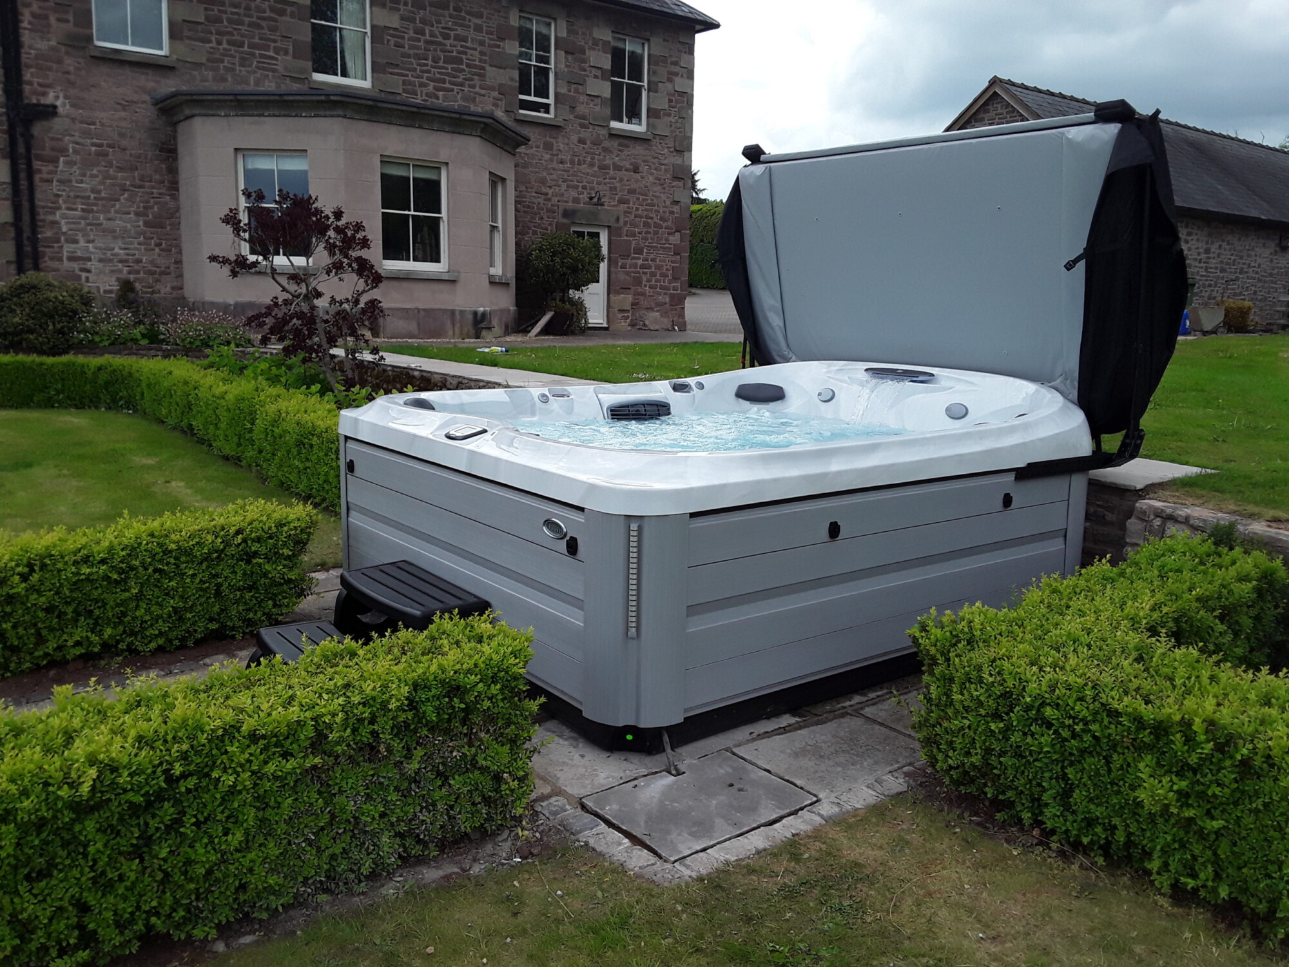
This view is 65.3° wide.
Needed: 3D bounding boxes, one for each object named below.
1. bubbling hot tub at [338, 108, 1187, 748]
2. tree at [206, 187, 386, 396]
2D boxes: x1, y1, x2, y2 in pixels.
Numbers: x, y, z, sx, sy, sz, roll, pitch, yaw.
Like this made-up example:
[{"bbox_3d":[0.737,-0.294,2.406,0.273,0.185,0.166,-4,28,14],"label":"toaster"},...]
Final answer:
[{"bbox_3d":[0.408,-0.535,4.391,2.916,2.138,2.389,-6,12,-37],"label":"bubbling hot tub"},{"bbox_3d":[-3.500,-1.857,10.100,1.750,2.200,1.600,1,10,0],"label":"tree"}]

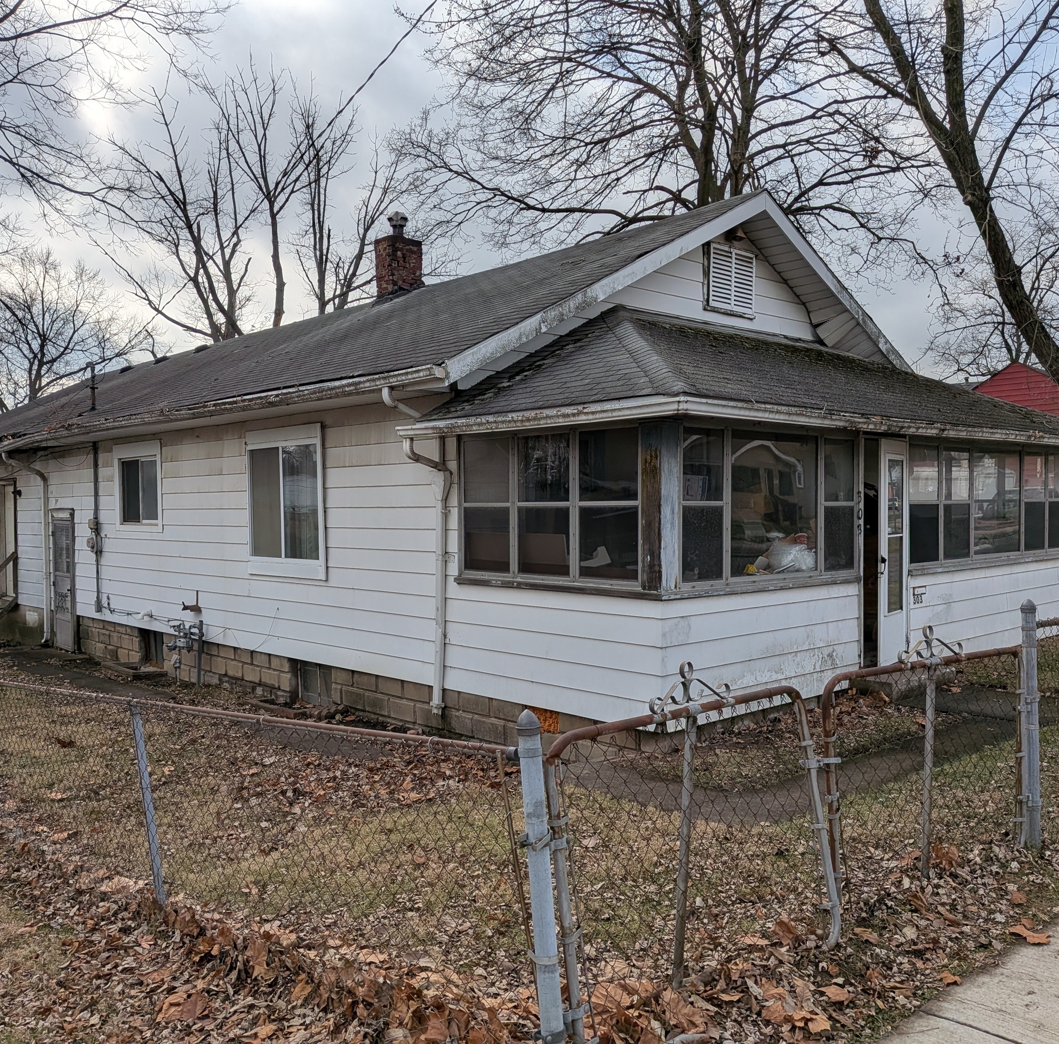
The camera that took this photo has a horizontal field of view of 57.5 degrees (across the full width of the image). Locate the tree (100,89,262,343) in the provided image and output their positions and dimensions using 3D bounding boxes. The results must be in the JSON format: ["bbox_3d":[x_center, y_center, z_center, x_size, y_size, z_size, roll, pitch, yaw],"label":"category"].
[{"bbox_3d":[-10.809,-5.853,30.094,5.070,15.240,5.000,0,1,-20],"label":"tree"}]

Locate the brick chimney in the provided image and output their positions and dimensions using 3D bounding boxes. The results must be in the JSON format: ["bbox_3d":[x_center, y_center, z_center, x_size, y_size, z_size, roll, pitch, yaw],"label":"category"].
[{"bbox_3d":[-2.168,-4.391,16.068,0.600,1.450,0.460,-1,1,-45],"label":"brick chimney"}]

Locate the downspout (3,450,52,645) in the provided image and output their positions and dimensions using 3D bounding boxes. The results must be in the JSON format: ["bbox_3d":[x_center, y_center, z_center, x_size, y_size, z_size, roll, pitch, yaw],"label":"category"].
[{"bbox_3d":[-8.229,0.394,15.745,0.420,3.200,0.850,-1,1,-45],"label":"downspout"}]

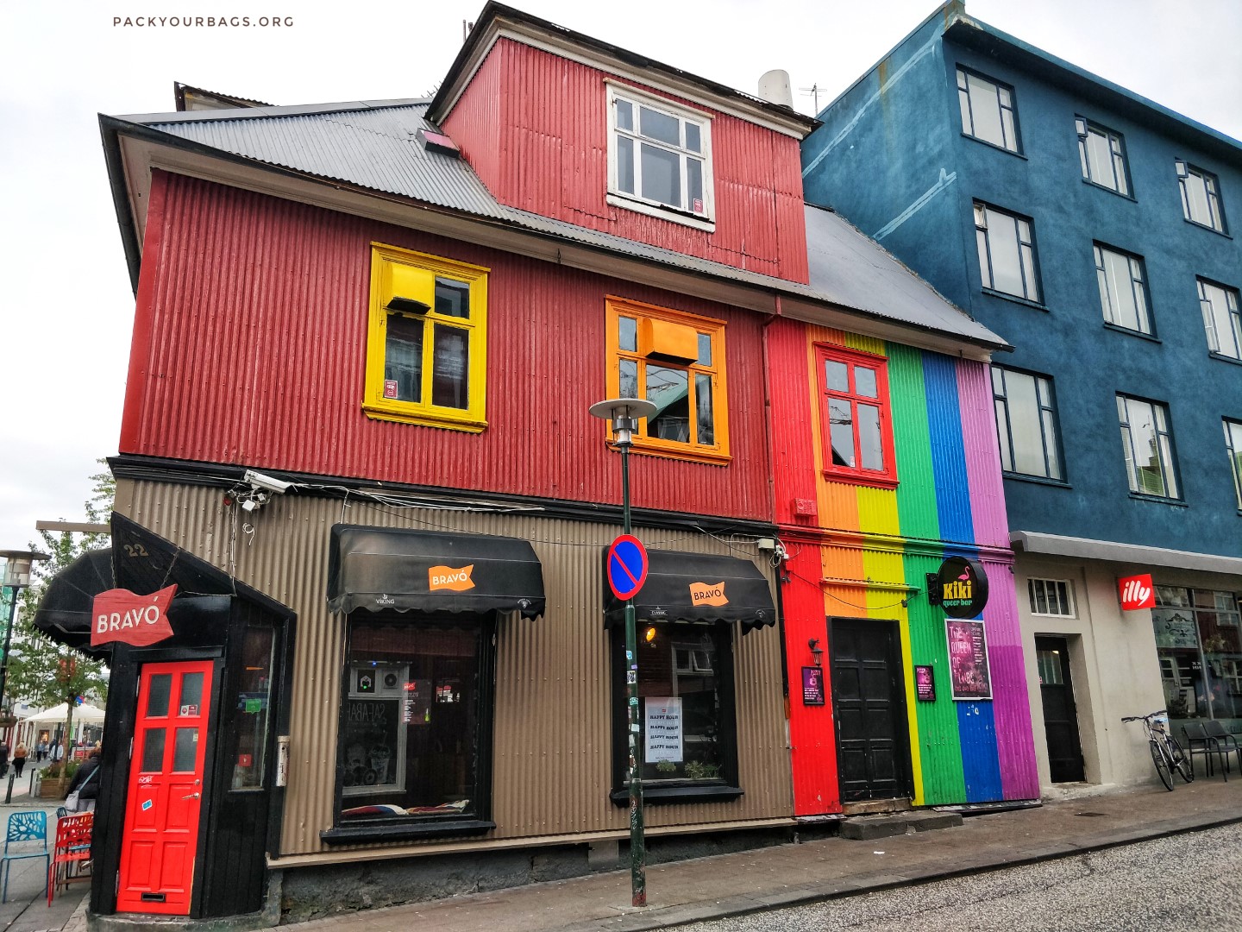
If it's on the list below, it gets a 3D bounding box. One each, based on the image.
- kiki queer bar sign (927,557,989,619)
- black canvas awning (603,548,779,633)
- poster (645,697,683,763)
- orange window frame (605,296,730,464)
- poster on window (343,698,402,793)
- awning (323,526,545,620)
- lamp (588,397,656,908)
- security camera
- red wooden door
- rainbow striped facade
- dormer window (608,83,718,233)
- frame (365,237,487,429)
[{"bbox_3d":[4.558,1.645,11.628,0.220,0.800,0.840,7,-16,-25],"label":"kiki queer bar sign"},{"bbox_3d":[0.799,1.418,9.846,1.870,0.960,0.740,7,-16,-25],"label":"black canvas awning"},{"bbox_3d":[0.501,3.013,9.839,0.498,0.708,0.020,7,-15,-28],"label":"poster"},{"bbox_3d":[0.614,-1.048,10.706,1.760,1.960,0.200,7,-16,-25],"label":"orange window frame"},{"bbox_3d":[-2.392,2.689,8.308,0.537,0.853,0.020,7,-15,-28],"label":"poster on window"},{"bbox_3d":[-1.809,1.069,8.574,2.020,0.890,0.620,7,-15,-28],"label":"awning"},{"bbox_3d":[0.051,1.610,8.096,0.780,4.630,0.780,0,-15,0],"label":"lamp"},{"bbox_3d":[-3.275,0.149,7.996,0.120,0.120,0.420,-12,-26,40],"label":"security camera"},{"bbox_3d":[-4.062,2.846,7.713,0.780,2.110,0.060,-4,-14,14],"label":"red wooden door"},{"bbox_3d":[3.967,1.260,11.867,4.280,6.420,0.250,7,-16,-25],"label":"rainbow striped facade"},{"bbox_3d":[0.553,-4.116,11.477,1.642,1.745,0.150,7,-15,-28],"label":"dormer window"},{"bbox_3d":[-2.093,-1.397,9.413,1.370,1.970,0.200,7,-16,-25],"label":"frame"}]

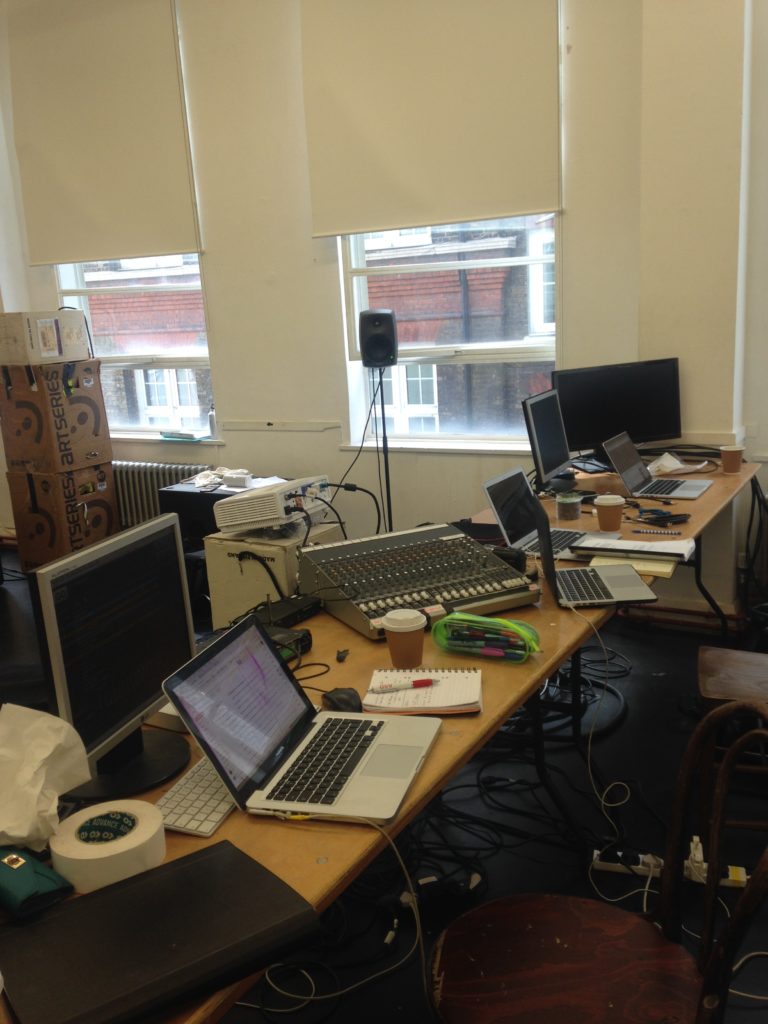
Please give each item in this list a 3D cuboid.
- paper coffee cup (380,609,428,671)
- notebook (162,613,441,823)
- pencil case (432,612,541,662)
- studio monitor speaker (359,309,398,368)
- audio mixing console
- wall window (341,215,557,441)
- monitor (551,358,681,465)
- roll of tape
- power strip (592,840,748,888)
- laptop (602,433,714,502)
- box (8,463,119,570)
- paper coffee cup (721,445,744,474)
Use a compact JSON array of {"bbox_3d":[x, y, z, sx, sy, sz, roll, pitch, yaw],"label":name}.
[{"bbox_3d":[0.044,0.258,1.963,0.089,0.103,0.089,-3,12,1],"label":"paper coffee cup"},{"bbox_3d":[-0.113,0.312,1.553,0.347,0.203,0.325,0,13,16],"label":"notebook"},{"bbox_3d":[0.211,0.258,2.018,0.210,0.065,0.070,4,15,31],"label":"pencil case"},{"bbox_3d":[-0.021,-0.712,4.020,0.153,0.230,0.145,0,13,12],"label":"studio monitor speaker"},{"bbox_3d":[0.078,0.151,2.406,0.437,0.120,0.447,-9,14,-23],"label":"audio mixing console"},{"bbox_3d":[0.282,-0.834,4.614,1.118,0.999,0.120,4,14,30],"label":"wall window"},{"bbox_3d":[0.943,-0.387,3.945,0.550,0.415,0.210,-6,13,-13],"label":"monitor"},{"bbox_3d":[-0.369,0.448,1.316,0.144,0.051,0.144,-3,13,0],"label":"roll of tape"},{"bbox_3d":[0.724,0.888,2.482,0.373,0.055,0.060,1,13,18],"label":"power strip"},{"bbox_3d":[0.994,-0.168,3.522,0.334,0.201,0.316,4,15,29],"label":"laptop"},{"bbox_3d":[-1.852,0.029,5.705,0.410,0.595,0.415,5,15,32],"label":"box"},{"bbox_3d":[1.335,-0.196,3.737,0.088,0.095,0.088,4,14,30],"label":"paper coffee cup"}]

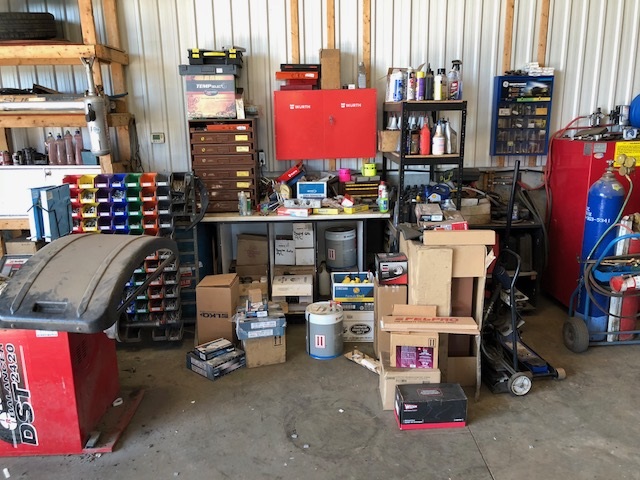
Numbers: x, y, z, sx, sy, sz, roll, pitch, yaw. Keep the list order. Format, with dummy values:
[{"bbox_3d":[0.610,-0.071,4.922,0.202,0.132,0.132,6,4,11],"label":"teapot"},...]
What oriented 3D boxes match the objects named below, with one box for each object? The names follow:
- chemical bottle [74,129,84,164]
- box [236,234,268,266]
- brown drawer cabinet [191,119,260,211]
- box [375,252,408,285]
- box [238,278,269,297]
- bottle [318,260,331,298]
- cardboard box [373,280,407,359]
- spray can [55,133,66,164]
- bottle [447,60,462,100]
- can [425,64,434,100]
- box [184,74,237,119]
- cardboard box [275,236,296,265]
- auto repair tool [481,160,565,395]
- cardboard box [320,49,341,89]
[{"bbox_3d":[-1.929,-0.743,4.150,0.066,0.275,0.066,-1,14,-1],"label":"chemical bottle"},{"bbox_3d":[-0.617,0.090,4.862,0.276,0.232,0.260,-1,13,-2],"label":"box"},{"bbox_3d":[-0.782,-0.634,4.369,0.513,0.747,0.380,-1,13,-2],"label":"brown drawer cabinet"},{"bbox_3d":[0.527,0.213,3.786,0.210,0.172,0.224,-1,13,1],"label":"box"},{"bbox_3d":[-0.588,0.403,4.691,0.270,0.140,0.250,-1,14,-1],"label":"box"},{"bbox_3d":[0.043,0.346,4.680,0.102,0.325,0.110,-1,13,0],"label":"bottle"},{"bbox_3d":[0.511,0.568,3.720,0.195,0.565,0.200,-2,14,-3],"label":"cardboard box"},{"bbox_3d":[-2.075,-0.726,4.150,0.066,0.242,0.066,-1,14,-1],"label":"spray can"},{"bbox_3d":[1.005,-1.181,3.834,0.103,0.285,0.065,3,14,15],"label":"bottle"},{"bbox_3d":[0.840,-1.204,3.952,0.067,0.273,0.067,-1,13,0],"label":"can"},{"bbox_3d":[-0.914,-1.212,4.420,0.405,0.340,0.310,-3,14,-7],"label":"box"},{"bbox_3d":[-0.300,0.091,4.496,0.175,0.215,0.180,-1,14,1],"label":"cardboard box"},{"bbox_3d":[1.354,0.185,3.508,0.440,1.370,0.760,-3,14,-8],"label":"auto repair tool"},{"bbox_3d":[0.091,-1.477,4.513,0.164,0.325,0.170,-2,14,-2],"label":"cardboard box"}]

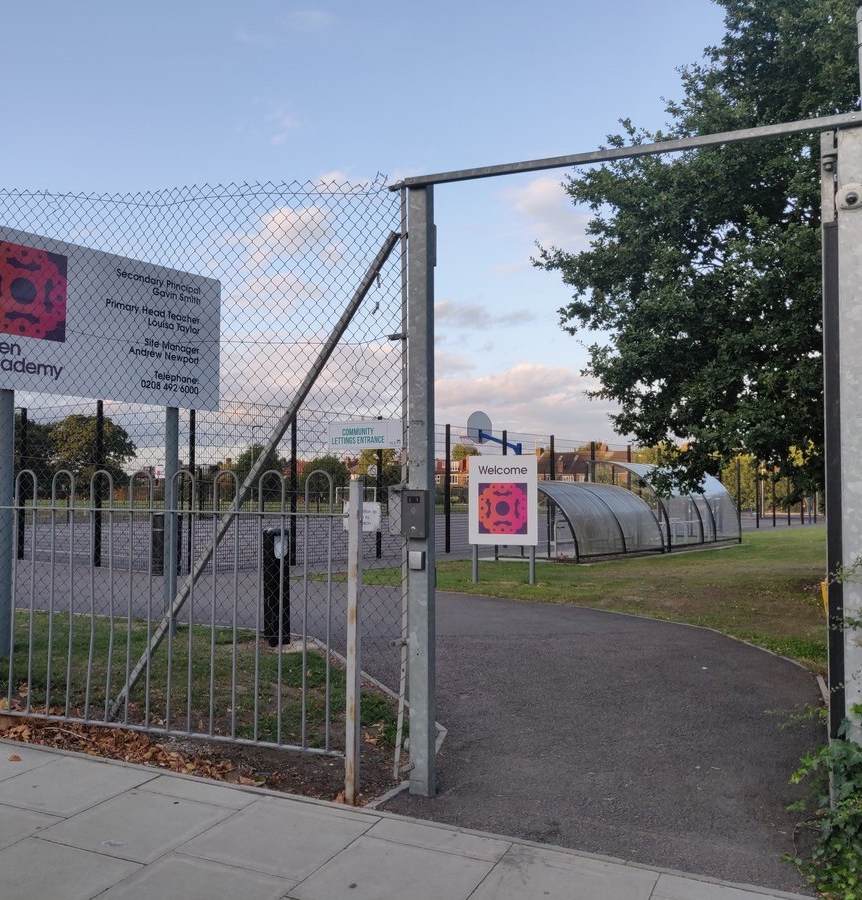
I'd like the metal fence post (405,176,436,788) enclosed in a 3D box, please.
[{"bbox_3d":[-0.046,0.185,4.230,0.100,2.940,0.100,-1,-1,22],"label":"metal fence post"}]

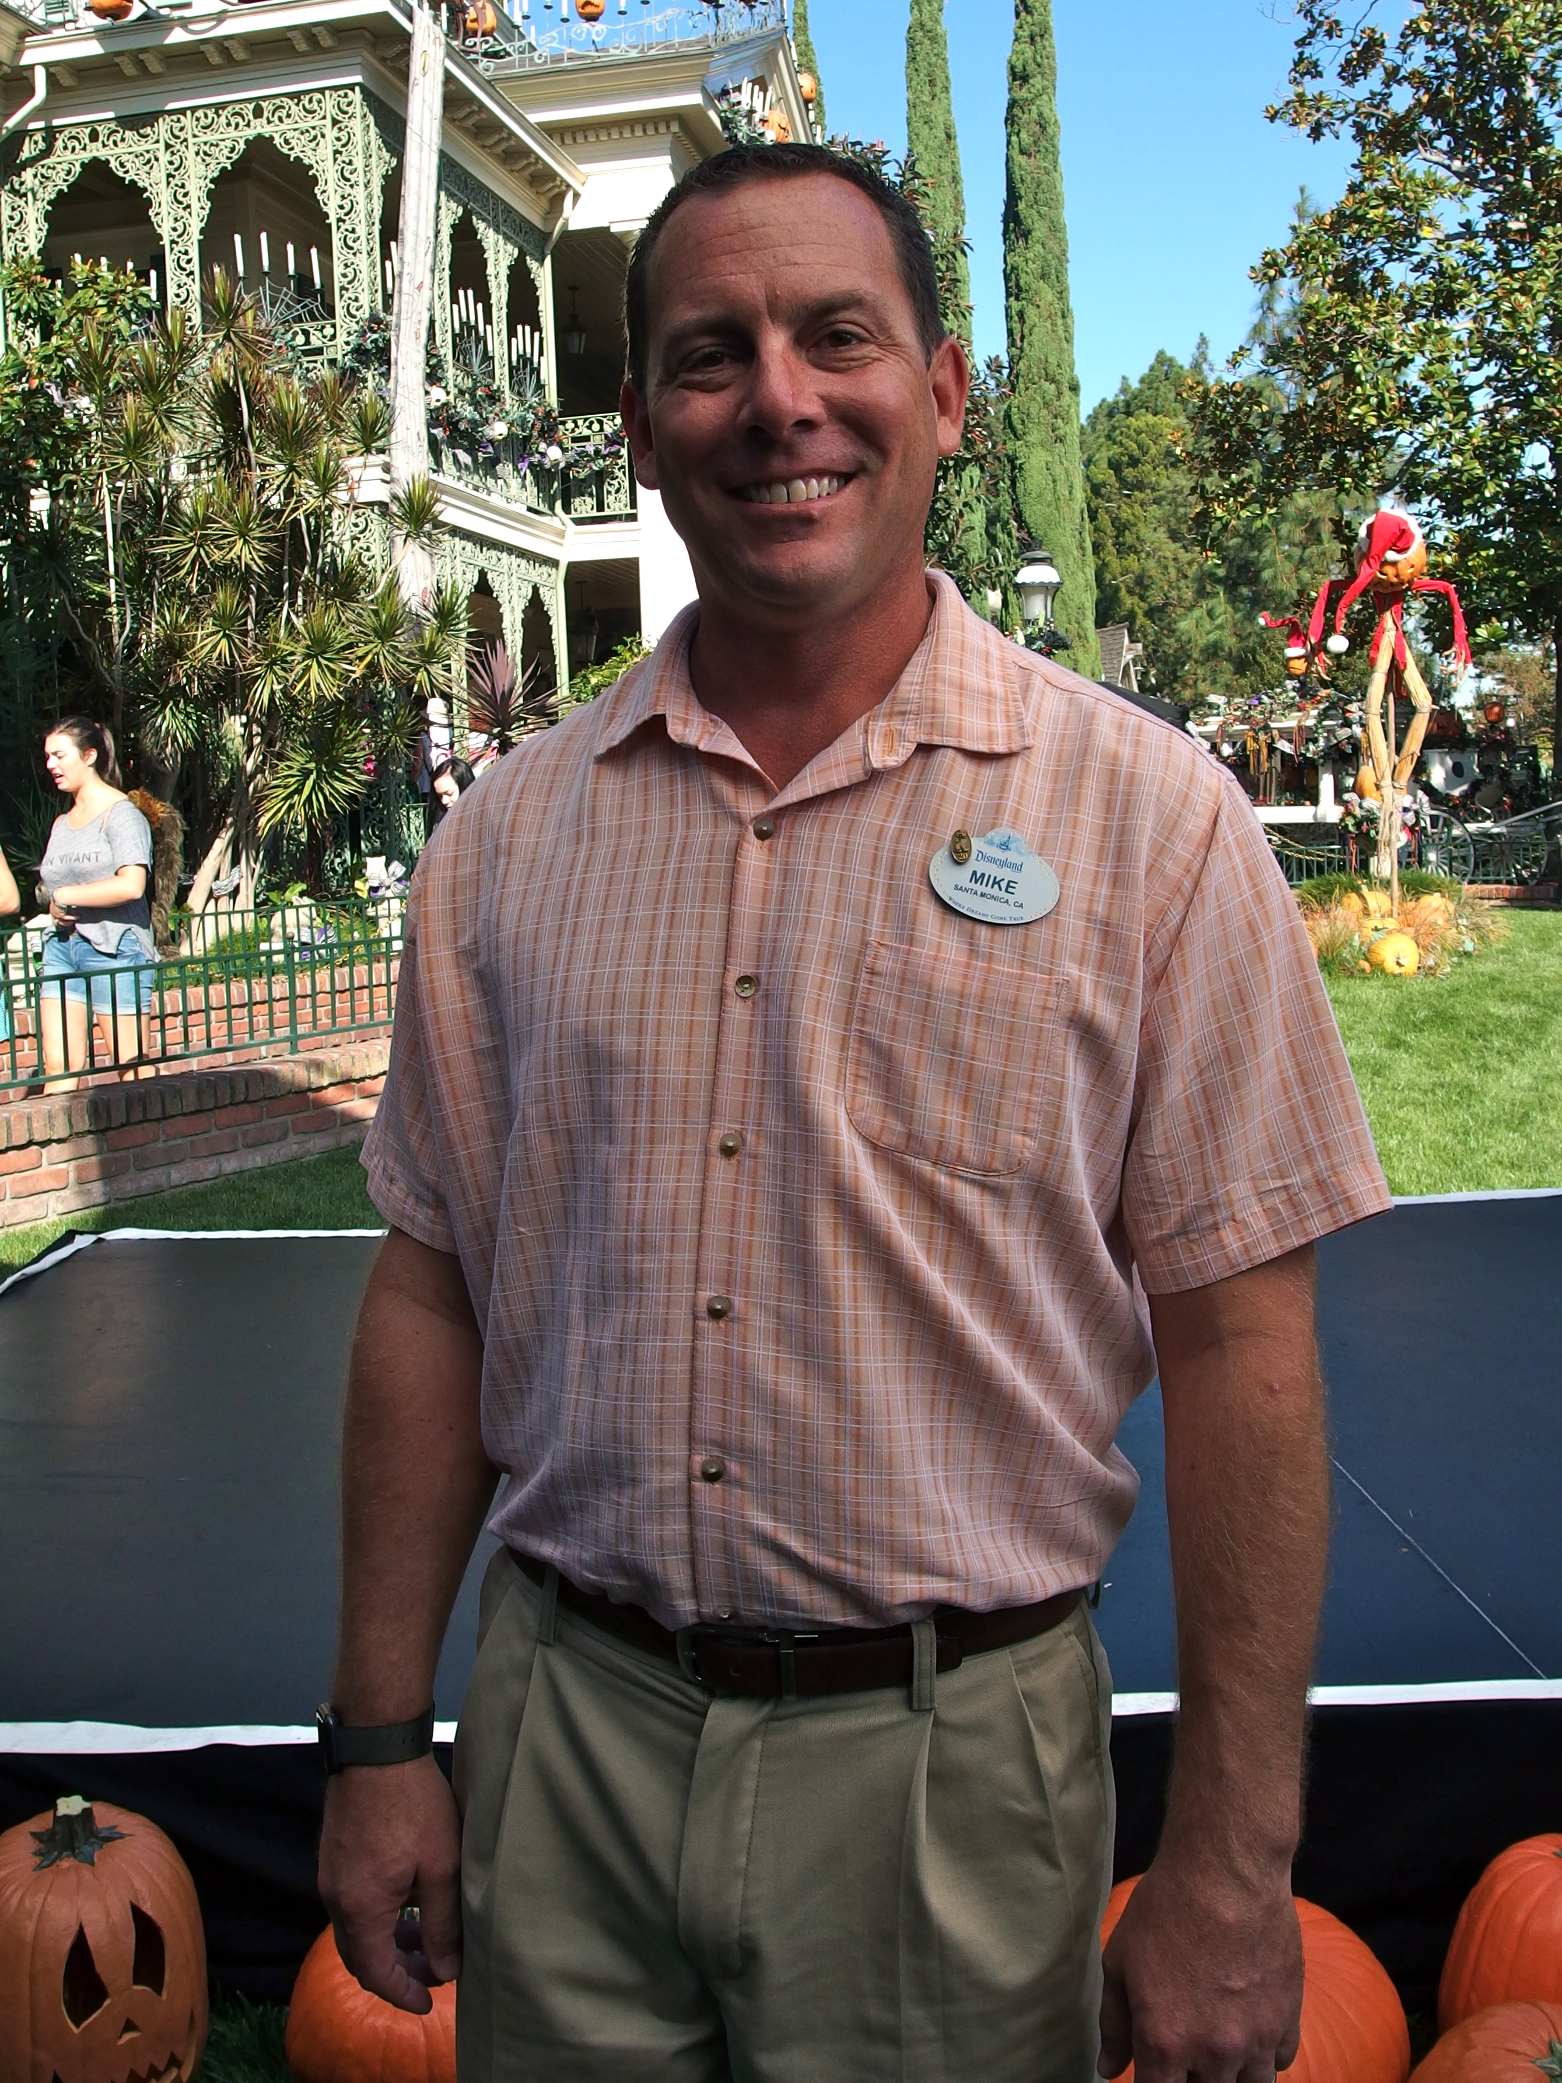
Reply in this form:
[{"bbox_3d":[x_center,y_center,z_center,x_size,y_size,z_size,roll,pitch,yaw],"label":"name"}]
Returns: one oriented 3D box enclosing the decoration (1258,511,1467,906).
[{"bbox_3d":[4.166,-2.373,11.900,1.400,2.800,0.650,1,8,10],"label":"decoration"}]

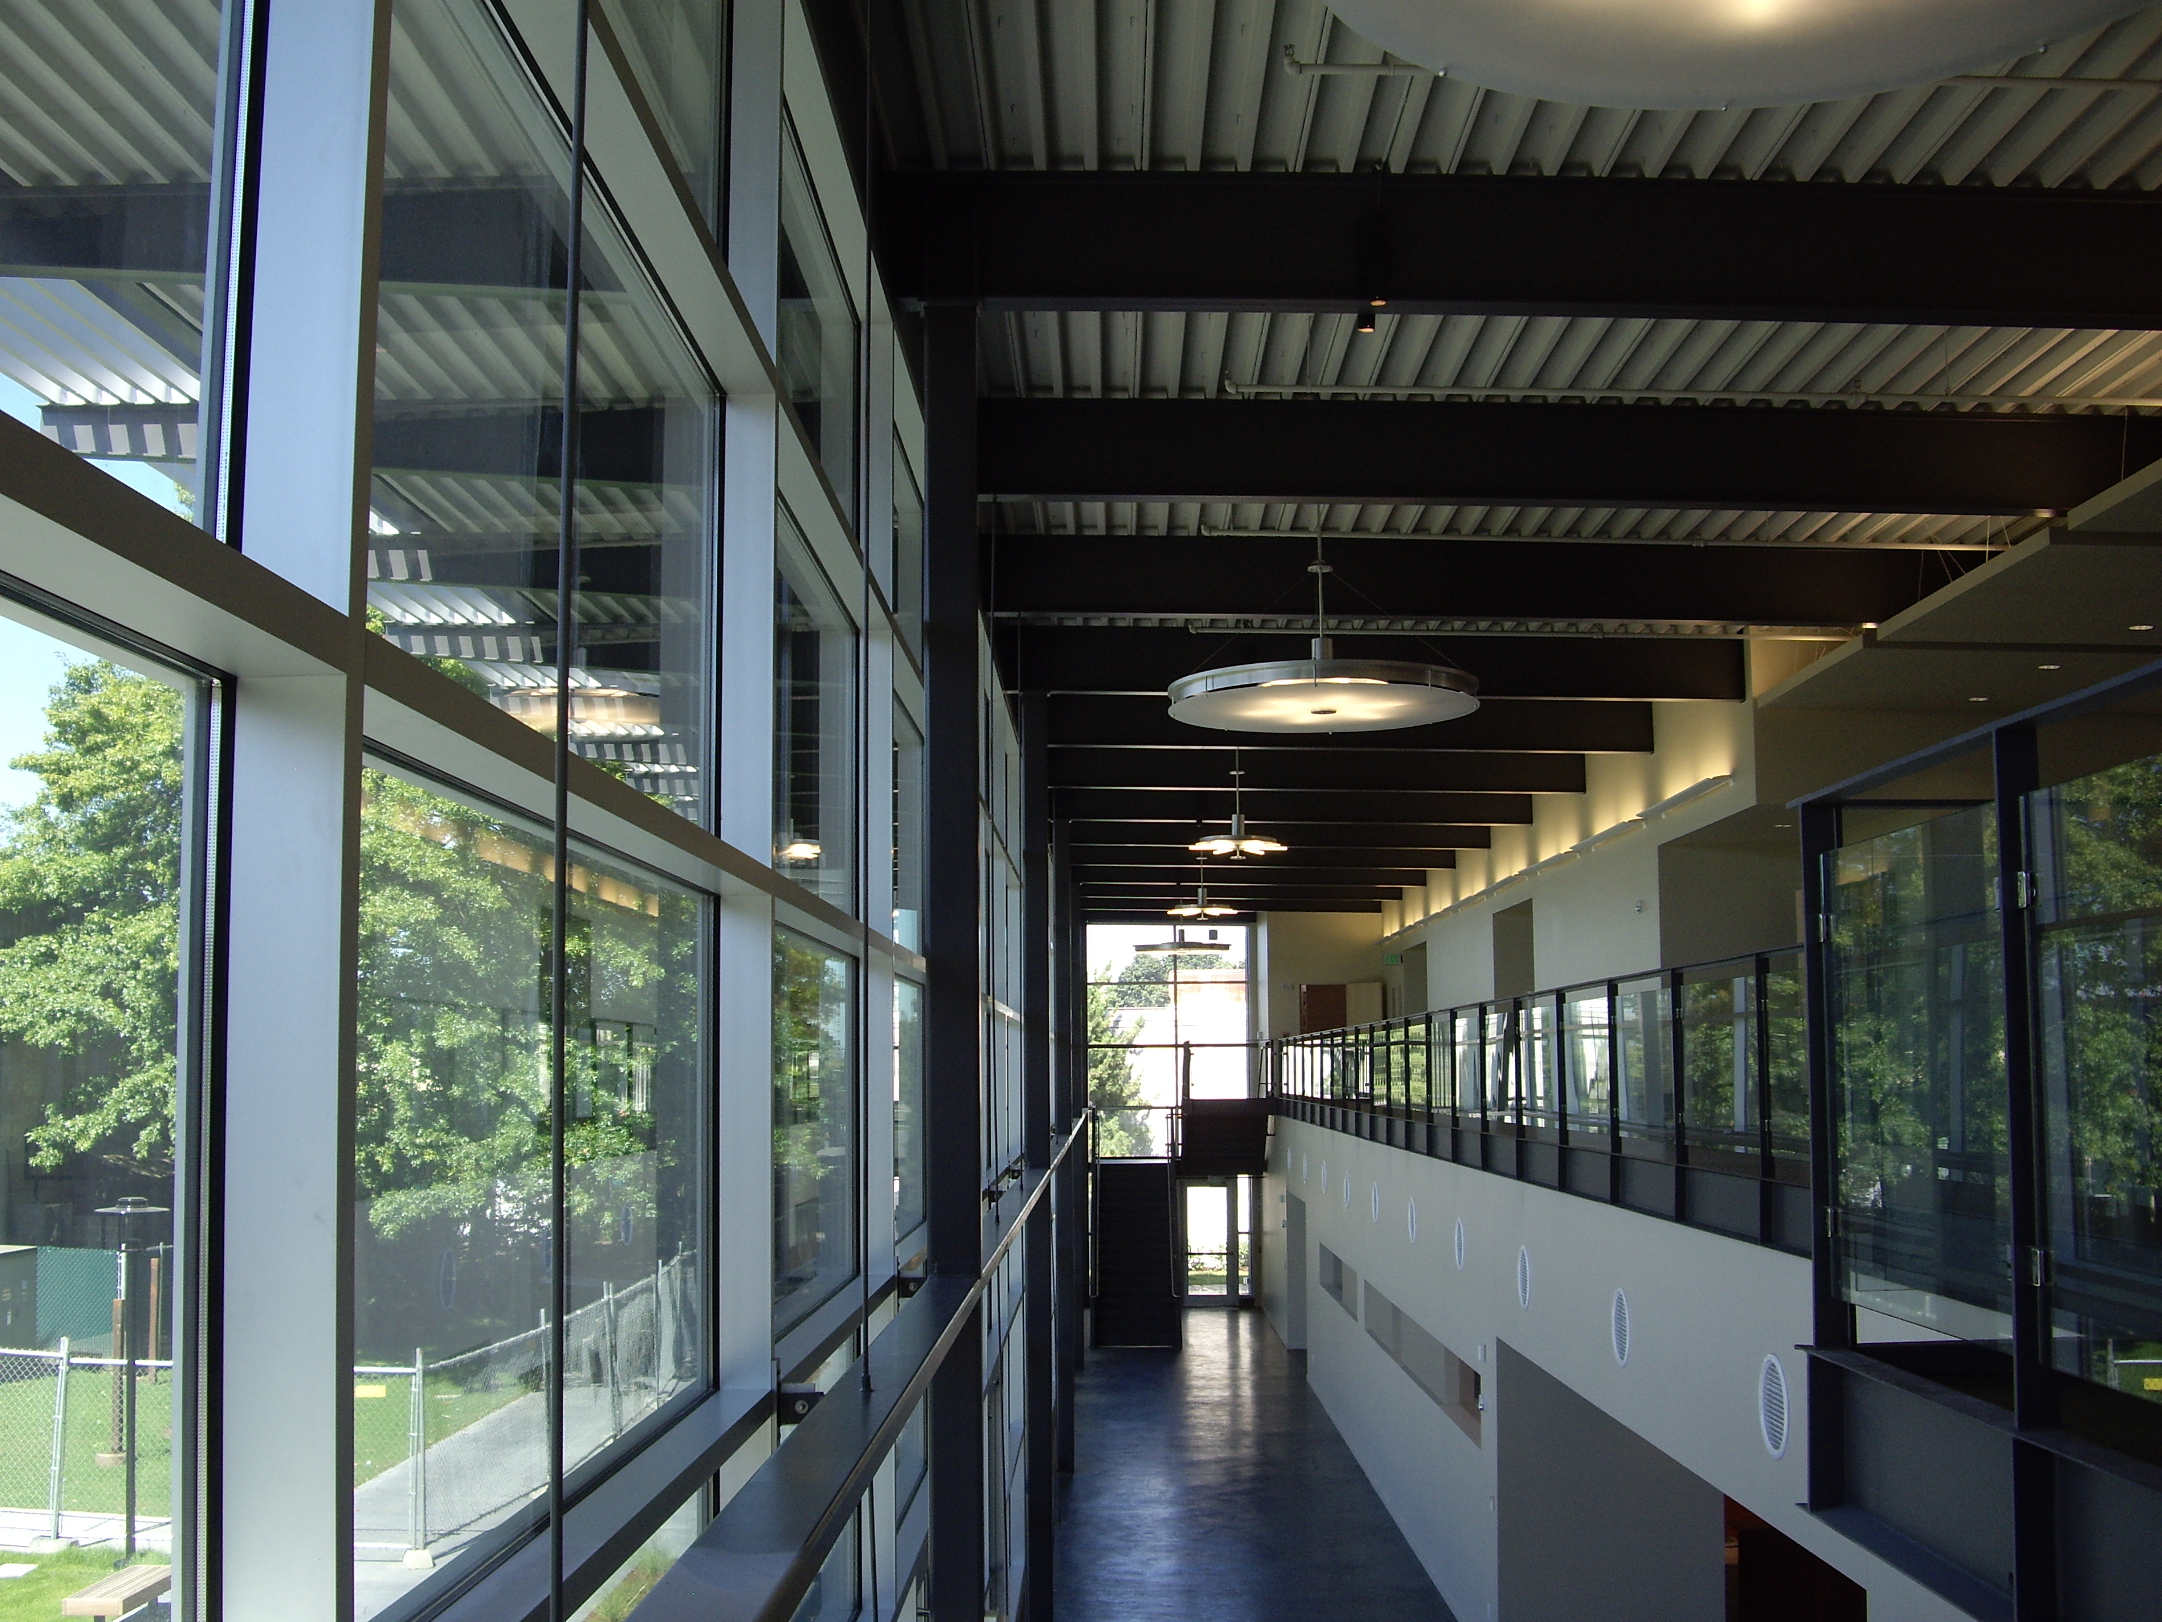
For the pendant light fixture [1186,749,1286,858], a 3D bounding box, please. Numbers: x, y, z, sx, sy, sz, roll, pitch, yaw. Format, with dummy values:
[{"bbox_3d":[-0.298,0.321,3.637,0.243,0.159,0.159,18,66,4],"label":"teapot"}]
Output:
[{"bbox_3d":[1.594,-0.048,23.889,1.003,1.018,1.003,-1,-6,1],"label":"pendant light fixture"}]

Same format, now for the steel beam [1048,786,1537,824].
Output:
[{"bbox_3d":[2.559,-0.127,28.802,5.813,0.528,0.185,1,-6,1],"label":"steel beam"}]

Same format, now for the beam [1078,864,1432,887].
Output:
[{"bbox_3d":[2.713,0.933,38.523,5.813,0.528,0.185,1,-6,1],"label":"beam"}]

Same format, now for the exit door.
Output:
[{"bbox_3d":[2.688,8.556,47.059,1.396,2.542,0.120,-1,-6,1],"label":"exit door"}]

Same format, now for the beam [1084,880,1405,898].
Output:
[{"bbox_3d":[2.764,1.286,41.764,5.813,0.528,0.185,1,-6,1],"label":"beam"}]

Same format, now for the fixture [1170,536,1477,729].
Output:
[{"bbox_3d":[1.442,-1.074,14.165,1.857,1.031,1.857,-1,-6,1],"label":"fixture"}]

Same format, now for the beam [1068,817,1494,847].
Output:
[{"bbox_3d":[2.611,0.227,32.043,5.813,0.528,0.185,1,-6,1],"label":"beam"}]

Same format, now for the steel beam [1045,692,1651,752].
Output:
[{"bbox_3d":[2.456,-0.832,22.322,5.813,0.528,0.185,1,-6,1],"label":"steel beam"}]

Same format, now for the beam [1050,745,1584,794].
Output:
[{"bbox_3d":[2.508,-0.480,25.562,5.813,0.528,0.185,1,-6,1],"label":"beam"}]

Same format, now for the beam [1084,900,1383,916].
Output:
[{"bbox_3d":[2.815,1.640,45.004,5.813,0.528,0.185,1,-6,1],"label":"beam"}]

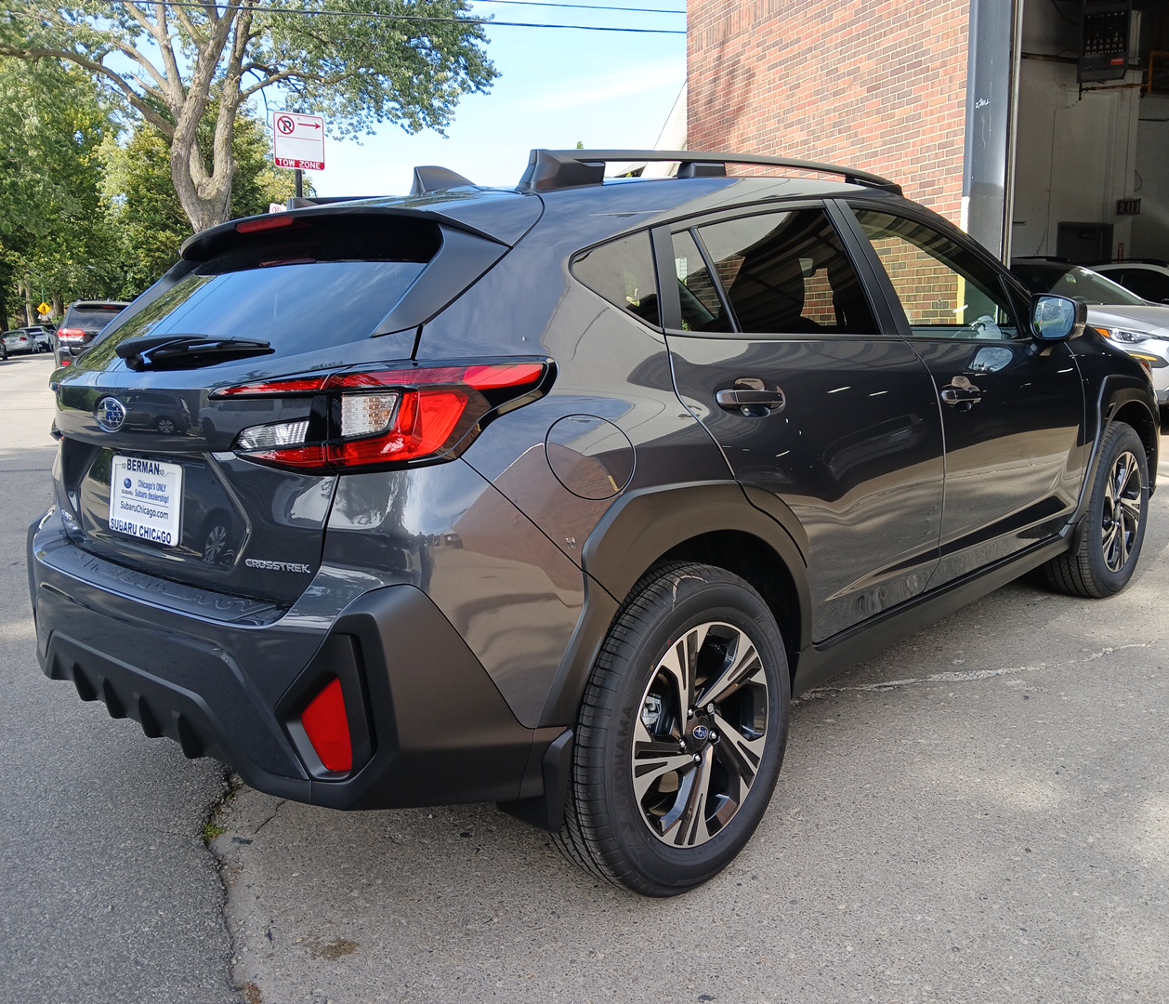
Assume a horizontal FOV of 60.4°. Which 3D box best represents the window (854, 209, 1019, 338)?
[{"bbox_3d":[1.074,-0.672,3.024,0.760,0.410,0.050,-13,-10,-44],"label":"window"}]

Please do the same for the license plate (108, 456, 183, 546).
[{"bbox_3d":[-0.902,-0.003,2.064,0.305,0.154,0.012,7,3,44],"label":"license plate"}]

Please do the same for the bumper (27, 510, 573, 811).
[{"bbox_3d":[-0.815,0.246,2.199,1.780,0.430,0.500,7,14,44],"label":"bumper"}]

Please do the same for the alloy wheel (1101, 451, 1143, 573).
[{"bbox_3d":[2.037,0.031,3.988,0.200,0.460,0.460,7,14,44],"label":"alloy wheel"}]

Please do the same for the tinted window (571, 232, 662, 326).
[{"bbox_3d":[0.059,-0.437,1.958,0.310,0.220,0.040,-13,-10,-44],"label":"tinted window"}]

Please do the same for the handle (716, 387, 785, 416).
[{"bbox_3d":[0.347,-0.209,2.087,0.055,0.060,0.230,7,14,44],"label":"handle"}]

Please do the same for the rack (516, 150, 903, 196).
[{"bbox_3d":[0.420,-0.819,2.596,0.090,0.125,1.600,7,14,44],"label":"rack"}]

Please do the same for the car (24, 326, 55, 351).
[{"bbox_3d":[-37.200,-11.100,68.600,1.850,1.650,4.600,-7,11,-23],"label":"car"}]

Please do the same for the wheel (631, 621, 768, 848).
[{"bbox_3d":[0.181,0.466,2.118,0.200,0.460,0.460,7,14,44],"label":"wheel"}]

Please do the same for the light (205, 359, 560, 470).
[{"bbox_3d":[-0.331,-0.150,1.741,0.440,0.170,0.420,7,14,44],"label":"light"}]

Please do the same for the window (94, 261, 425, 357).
[{"bbox_3d":[-0.763,-0.425,2.169,1.240,0.080,0.460,7,48,44],"label":"window"}]

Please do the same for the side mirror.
[{"bbox_3d":[1.485,-0.576,3.152,0.200,0.155,0.140,7,14,44],"label":"side mirror"}]

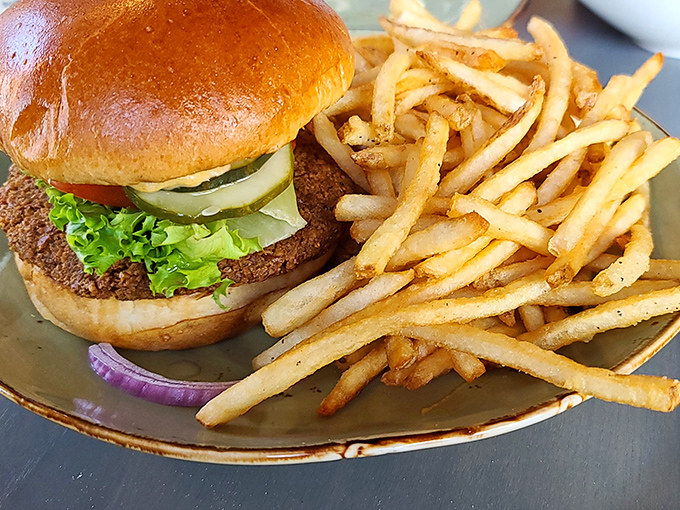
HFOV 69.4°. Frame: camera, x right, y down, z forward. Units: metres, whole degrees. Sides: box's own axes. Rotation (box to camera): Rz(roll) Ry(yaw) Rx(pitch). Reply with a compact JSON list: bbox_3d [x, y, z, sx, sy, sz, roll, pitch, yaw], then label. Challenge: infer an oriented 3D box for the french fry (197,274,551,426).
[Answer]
[{"bbox_3d":[0.013,0.023,0.137,0.103,0.009,0.011,-19,45,-8],"label":"french fry"}]

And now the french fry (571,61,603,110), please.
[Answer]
[{"bbox_3d":[0.112,-0.081,0.227,0.009,0.009,0.034,2,58,2],"label":"french fry"}]

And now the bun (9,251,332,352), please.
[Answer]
[{"bbox_3d":[-0.057,-0.011,0.186,0.111,0.027,0.111,0,42,0],"label":"bun"}]

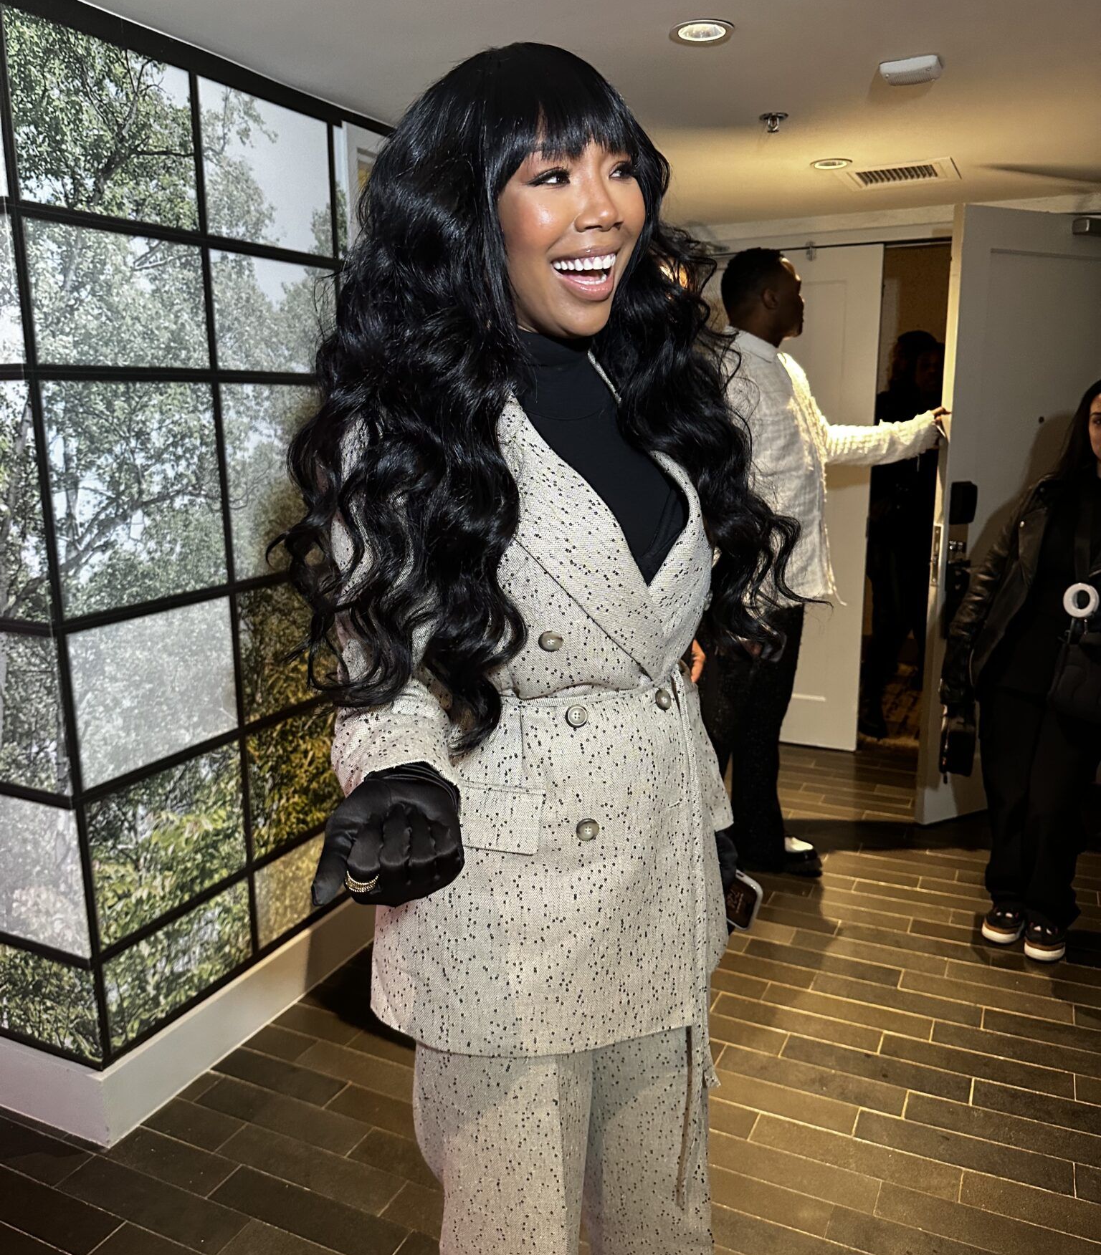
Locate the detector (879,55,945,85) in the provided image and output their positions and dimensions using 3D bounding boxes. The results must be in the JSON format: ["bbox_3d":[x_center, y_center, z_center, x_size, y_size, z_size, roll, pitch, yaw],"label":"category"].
[{"bbox_3d":[0.865,-1.323,2.440,0.130,0.036,0.122,5,13,25],"label":"detector"}]

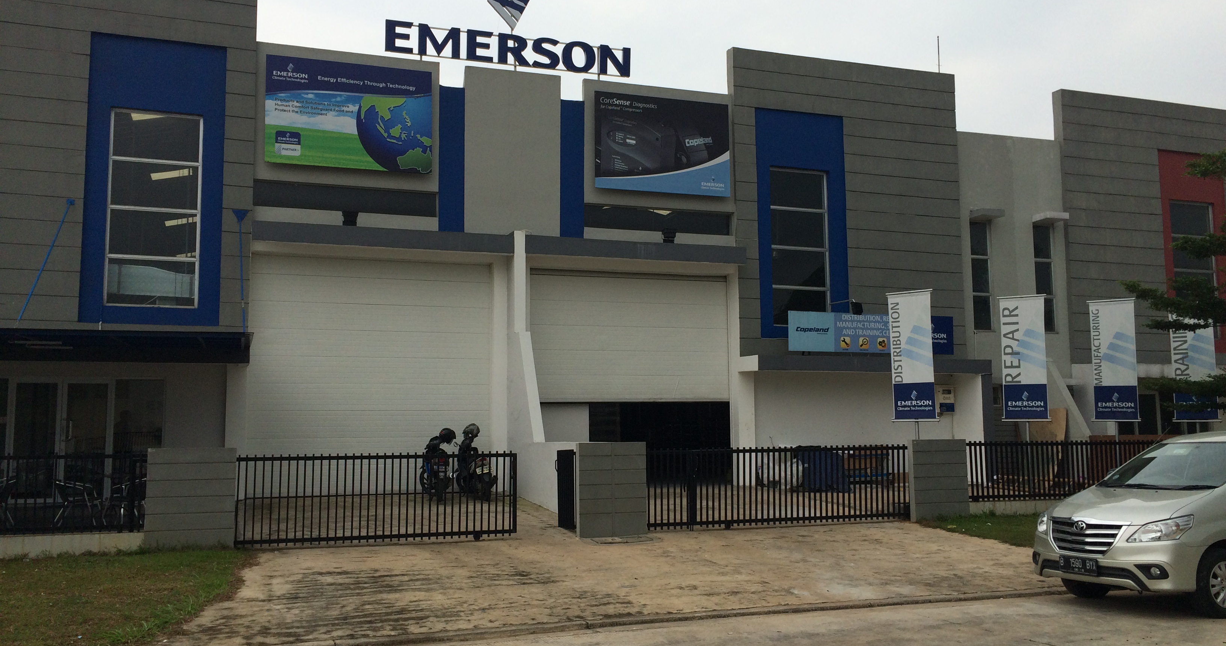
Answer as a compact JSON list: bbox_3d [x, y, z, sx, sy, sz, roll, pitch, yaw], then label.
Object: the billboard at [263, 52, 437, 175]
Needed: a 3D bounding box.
[{"bbox_3d":[-4.929,-3.874,19.307,3.035,1.995,0.150,2,-6,-19],"label":"billboard"}]

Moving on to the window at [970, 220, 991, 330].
[{"bbox_3d":[9.306,-1.185,26.001,0.558,2.722,0.100,2,-6,-20],"label":"window"}]

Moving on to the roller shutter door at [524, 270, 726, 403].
[{"bbox_3d":[0.415,0.320,22.583,4.639,2.844,0.100,2,-6,-20],"label":"roller shutter door"}]

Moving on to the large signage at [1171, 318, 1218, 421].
[{"bbox_3d":[11.261,0.757,19.928,0.826,2.278,0.050,-4,-7,27],"label":"large signage"}]

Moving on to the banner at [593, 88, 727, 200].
[{"bbox_3d":[1.113,-3.962,22.959,3.242,2.153,0.120,2,-6,-20],"label":"banner"}]

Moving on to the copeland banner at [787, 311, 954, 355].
[{"bbox_3d":[5.511,0.231,21.809,4.056,0.828,0.100,2,-6,-19],"label":"copeland banner"}]

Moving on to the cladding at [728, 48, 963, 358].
[{"bbox_3d":[5.276,-2.529,22.930,5.715,6.683,0.350,2,-6,-19],"label":"cladding"}]

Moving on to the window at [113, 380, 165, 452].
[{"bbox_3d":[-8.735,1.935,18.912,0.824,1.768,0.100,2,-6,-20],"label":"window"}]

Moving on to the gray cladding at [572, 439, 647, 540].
[{"bbox_3d":[-0.014,2.306,14.272,0.989,1.285,0.160,2,-6,-19],"label":"gray cladding"}]

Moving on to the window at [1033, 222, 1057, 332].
[{"bbox_3d":[10.330,-1.064,24.668,0.569,2.606,0.120,2,-6,-19],"label":"window"}]

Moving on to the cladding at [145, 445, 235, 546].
[{"bbox_3d":[-5.540,2.297,13.505,1.077,1.290,0.170,2,-6,-20],"label":"cladding"}]

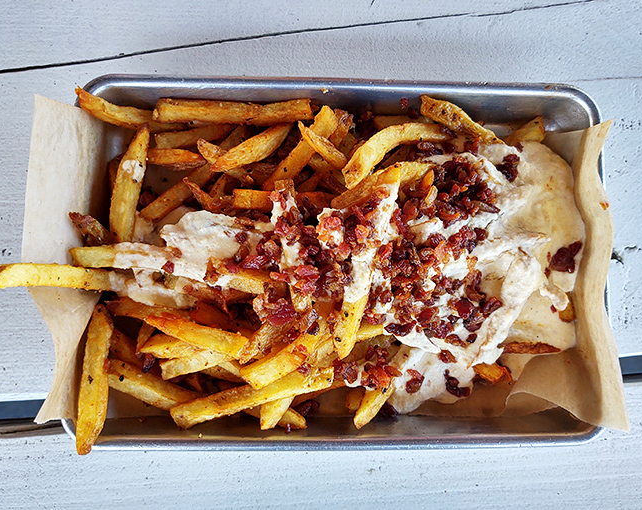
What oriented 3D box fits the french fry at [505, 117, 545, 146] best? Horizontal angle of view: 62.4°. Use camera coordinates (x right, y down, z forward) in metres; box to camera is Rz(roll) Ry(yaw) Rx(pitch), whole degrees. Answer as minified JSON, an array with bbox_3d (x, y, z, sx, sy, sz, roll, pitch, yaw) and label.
[{"bbox_3d":[0.097,-0.057,0.259,0.026,0.010,0.011,-25,88,8],"label":"french fry"}]

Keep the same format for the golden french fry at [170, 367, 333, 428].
[{"bbox_3d":[-0.030,0.064,0.236,0.073,0.011,0.011,-16,87,1],"label":"golden french fry"}]

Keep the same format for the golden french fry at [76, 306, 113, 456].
[{"bbox_3d":[-0.098,0.053,0.231,0.011,0.011,0.062,0,75,-3],"label":"golden french fry"}]

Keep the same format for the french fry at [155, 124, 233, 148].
[{"bbox_3d":[-0.059,-0.058,0.252,0.041,0.009,0.008,-9,87,-2],"label":"french fry"}]

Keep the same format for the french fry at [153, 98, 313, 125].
[{"bbox_3d":[-0.040,-0.067,0.247,0.073,0.010,0.010,-1,87,-2],"label":"french fry"}]

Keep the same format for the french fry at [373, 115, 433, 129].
[{"bbox_3d":[0.044,-0.064,0.261,0.035,0.010,0.010,-1,87,-2],"label":"french fry"}]

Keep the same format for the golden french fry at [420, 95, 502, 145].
[{"bbox_3d":[0.068,-0.063,0.254,0.047,0.009,0.009,23,86,-10],"label":"golden french fry"}]

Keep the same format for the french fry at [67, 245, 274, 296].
[{"bbox_3d":[-0.065,0.008,0.235,0.088,0.011,0.011,10,86,-1],"label":"french fry"}]

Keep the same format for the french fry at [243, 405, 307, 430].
[{"bbox_3d":[-0.023,0.073,0.245,0.034,0.008,0.008,16,86,3],"label":"french fry"}]

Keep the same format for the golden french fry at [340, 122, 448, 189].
[{"bbox_3d":[0.035,-0.051,0.251,0.057,0.011,0.017,-27,88,-7],"label":"golden french fry"}]

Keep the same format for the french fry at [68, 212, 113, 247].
[{"bbox_3d":[-0.104,-0.011,0.242,0.023,0.009,0.009,41,86,-20],"label":"french fry"}]

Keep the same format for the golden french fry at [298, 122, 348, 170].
[{"bbox_3d":[0.001,-0.051,0.244,0.029,0.008,0.007,42,86,-6],"label":"golden french fry"}]

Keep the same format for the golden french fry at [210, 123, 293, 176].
[{"bbox_3d":[-0.031,-0.049,0.245,0.042,0.009,0.010,-32,89,-6],"label":"golden french fry"}]

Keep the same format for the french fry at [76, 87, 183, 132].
[{"bbox_3d":[-0.085,-0.064,0.241,0.047,0.009,0.011,14,86,-20],"label":"french fry"}]

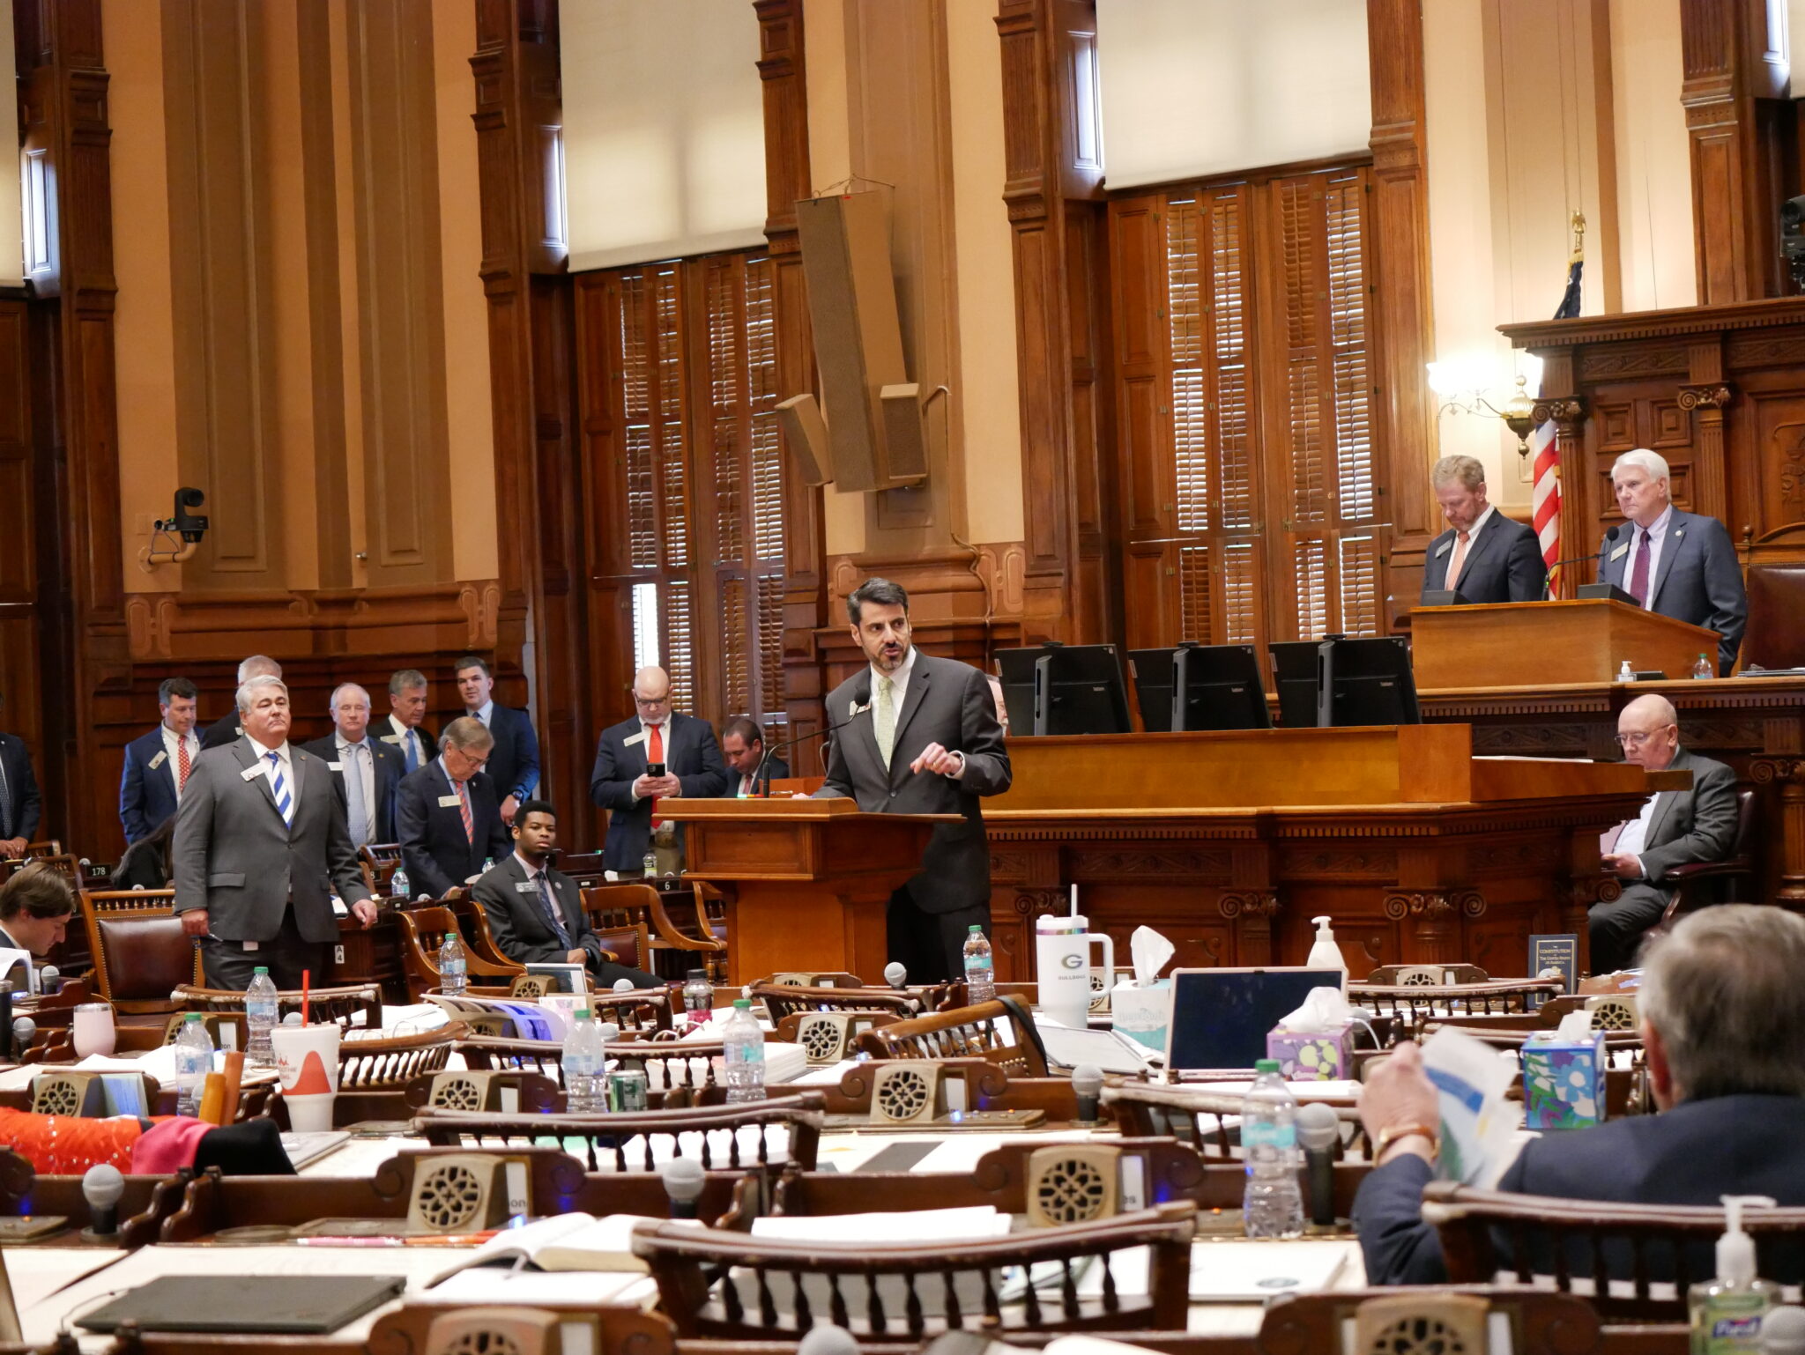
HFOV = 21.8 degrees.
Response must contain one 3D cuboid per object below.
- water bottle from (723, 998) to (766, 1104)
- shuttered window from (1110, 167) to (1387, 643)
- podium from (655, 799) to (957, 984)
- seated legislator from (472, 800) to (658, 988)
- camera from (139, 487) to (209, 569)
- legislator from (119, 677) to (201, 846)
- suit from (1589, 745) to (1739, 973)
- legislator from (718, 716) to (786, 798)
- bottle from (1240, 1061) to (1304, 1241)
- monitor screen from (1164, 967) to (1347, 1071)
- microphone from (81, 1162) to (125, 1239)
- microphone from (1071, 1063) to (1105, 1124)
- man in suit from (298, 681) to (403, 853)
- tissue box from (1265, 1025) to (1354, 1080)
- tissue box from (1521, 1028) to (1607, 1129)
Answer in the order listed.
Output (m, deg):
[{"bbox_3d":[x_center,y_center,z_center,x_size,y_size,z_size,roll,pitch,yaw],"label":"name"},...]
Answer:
[{"bbox_3d":[-0.252,0.622,7.550,0.066,0.205,0.066,-2,0,0],"label":"water bottle"},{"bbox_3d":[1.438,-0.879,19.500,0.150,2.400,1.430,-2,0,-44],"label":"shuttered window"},{"bbox_3d":[-0.227,0.898,12.100,0.500,1.180,0.720,-2,0,-41],"label":"podium"},{"bbox_3d":[-1.253,1.091,17.500,0.550,1.270,0.850,-2,0,-38],"label":"seated legislator"},{"bbox_3d":[-3.459,-0.710,22.300,0.330,0.390,0.300,-2,0,-14],"label":"camera"},{"bbox_3d":[-3.293,0.884,21.298,0.540,1.770,0.360,-2,0,-25],"label":"legislator"},{"bbox_3d":[2.346,0.721,14.700,0.700,1.000,0.540,-2,0,-35],"label":"suit"},{"bbox_3d":[-0.640,0.799,20.000,0.520,1.280,0.720,-2,0,36],"label":"legislator"},{"bbox_3d":[0.449,0.573,5.700,0.070,0.216,0.070,-2,0,0],"label":"bottle"},{"bbox_3d":[0.608,0.588,8.050,0.315,0.205,0.020,-2,-17,16],"label":"monitor screen"},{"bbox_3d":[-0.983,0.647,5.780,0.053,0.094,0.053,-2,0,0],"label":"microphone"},{"bbox_3d":[0.292,0.659,7.400,0.053,0.097,0.053,-2,0,0],"label":"microphone"},{"bbox_3d":[-2.443,0.900,21.198,0.540,1.750,0.350,-2,0,-8],"label":"man in suit"},{"bbox_3d":[0.713,0.668,8.200,0.122,0.097,0.200,-3,2,10],"label":"tissue box"},{"bbox_3d":[1.025,0.624,7.270,0.112,0.125,0.112,-2,5,16],"label":"tissue box"}]

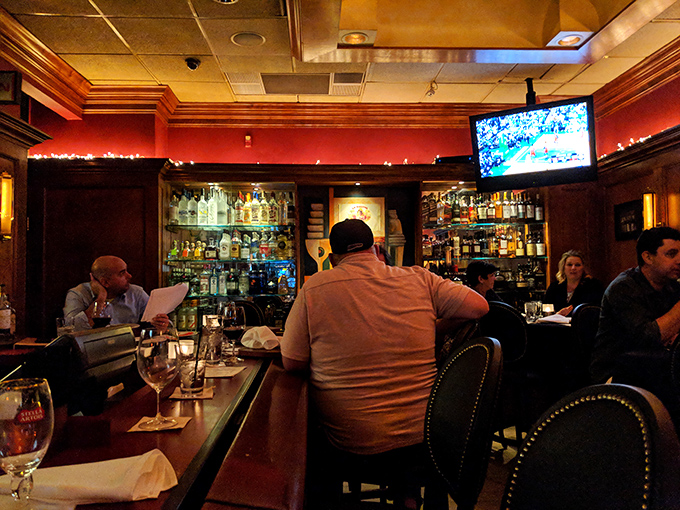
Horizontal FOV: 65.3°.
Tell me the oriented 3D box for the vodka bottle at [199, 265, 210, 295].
[{"bbox_3d":[-1.323,0.242,5.200,0.088,0.290,0.085,0,-2,-3],"label":"vodka bottle"}]

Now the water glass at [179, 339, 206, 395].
[{"bbox_3d":[-0.436,0.331,1.577,0.082,0.150,0.082,-1,-1,-3],"label":"water glass"}]

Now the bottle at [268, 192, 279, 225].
[{"bbox_3d":[-0.652,-0.453,5.200,0.086,0.310,0.086,0,-2,-3],"label":"bottle"}]

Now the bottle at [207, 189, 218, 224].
[{"bbox_3d":[-1.227,-0.465,5.113,0.090,0.350,0.088,-1,-1,-3],"label":"bottle"}]

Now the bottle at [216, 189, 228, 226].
[{"bbox_3d":[-1.134,-0.453,5.117,0.090,0.345,0.088,-1,-1,-3],"label":"bottle"}]

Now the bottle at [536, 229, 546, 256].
[{"bbox_3d":[1.974,-0.108,5.210,0.085,0.265,0.082,-1,-2,-2],"label":"bottle"}]

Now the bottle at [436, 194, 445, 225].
[{"bbox_3d":[0.984,-0.452,5.169,0.078,0.309,0.078,0,-2,-2],"label":"bottle"}]

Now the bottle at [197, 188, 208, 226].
[{"bbox_3d":[-1.303,-0.460,5.055,0.090,0.348,0.090,0,-2,-2],"label":"bottle"}]

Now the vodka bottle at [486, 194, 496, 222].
[{"bbox_3d":[1.504,-0.457,5.267,0.085,0.285,0.083,-1,-1,-3],"label":"vodka bottle"}]

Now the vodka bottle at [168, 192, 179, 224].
[{"bbox_3d":[-1.578,-0.445,5.041,0.086,0.320,0.086,0,-2,-2],"label":"vodka bottle"}]

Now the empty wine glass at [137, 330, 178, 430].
[{"bbox_3d":[-0.431,0.291,1.262,0.101,0.218,0.101,0,-2,-3],"label":"empty wine glass"}]

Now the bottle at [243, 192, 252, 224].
[{"bbox_3d":[-0.883,-0.442,5.076,0.081,0.306,0.081,0,-2,-2],"label":"bottle"}]

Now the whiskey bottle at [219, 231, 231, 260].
[{"bbox_3d":[-1.125,-0.091,5.200,0.098,0.290,0.090,0,-2,-3],"label":"whiskey bottle"}]

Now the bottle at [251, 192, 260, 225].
[{"bbox_3d":[-0.826,-0.453,5.200,0.086,0.310,0.086,0,-2,-3],"label":"bottle"}]

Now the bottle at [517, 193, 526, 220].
[{"bbox_3d":[1.785,-0.467,5.210,0.080,0.295,0.080,-1,-2,-2],"label":"bottle"}]

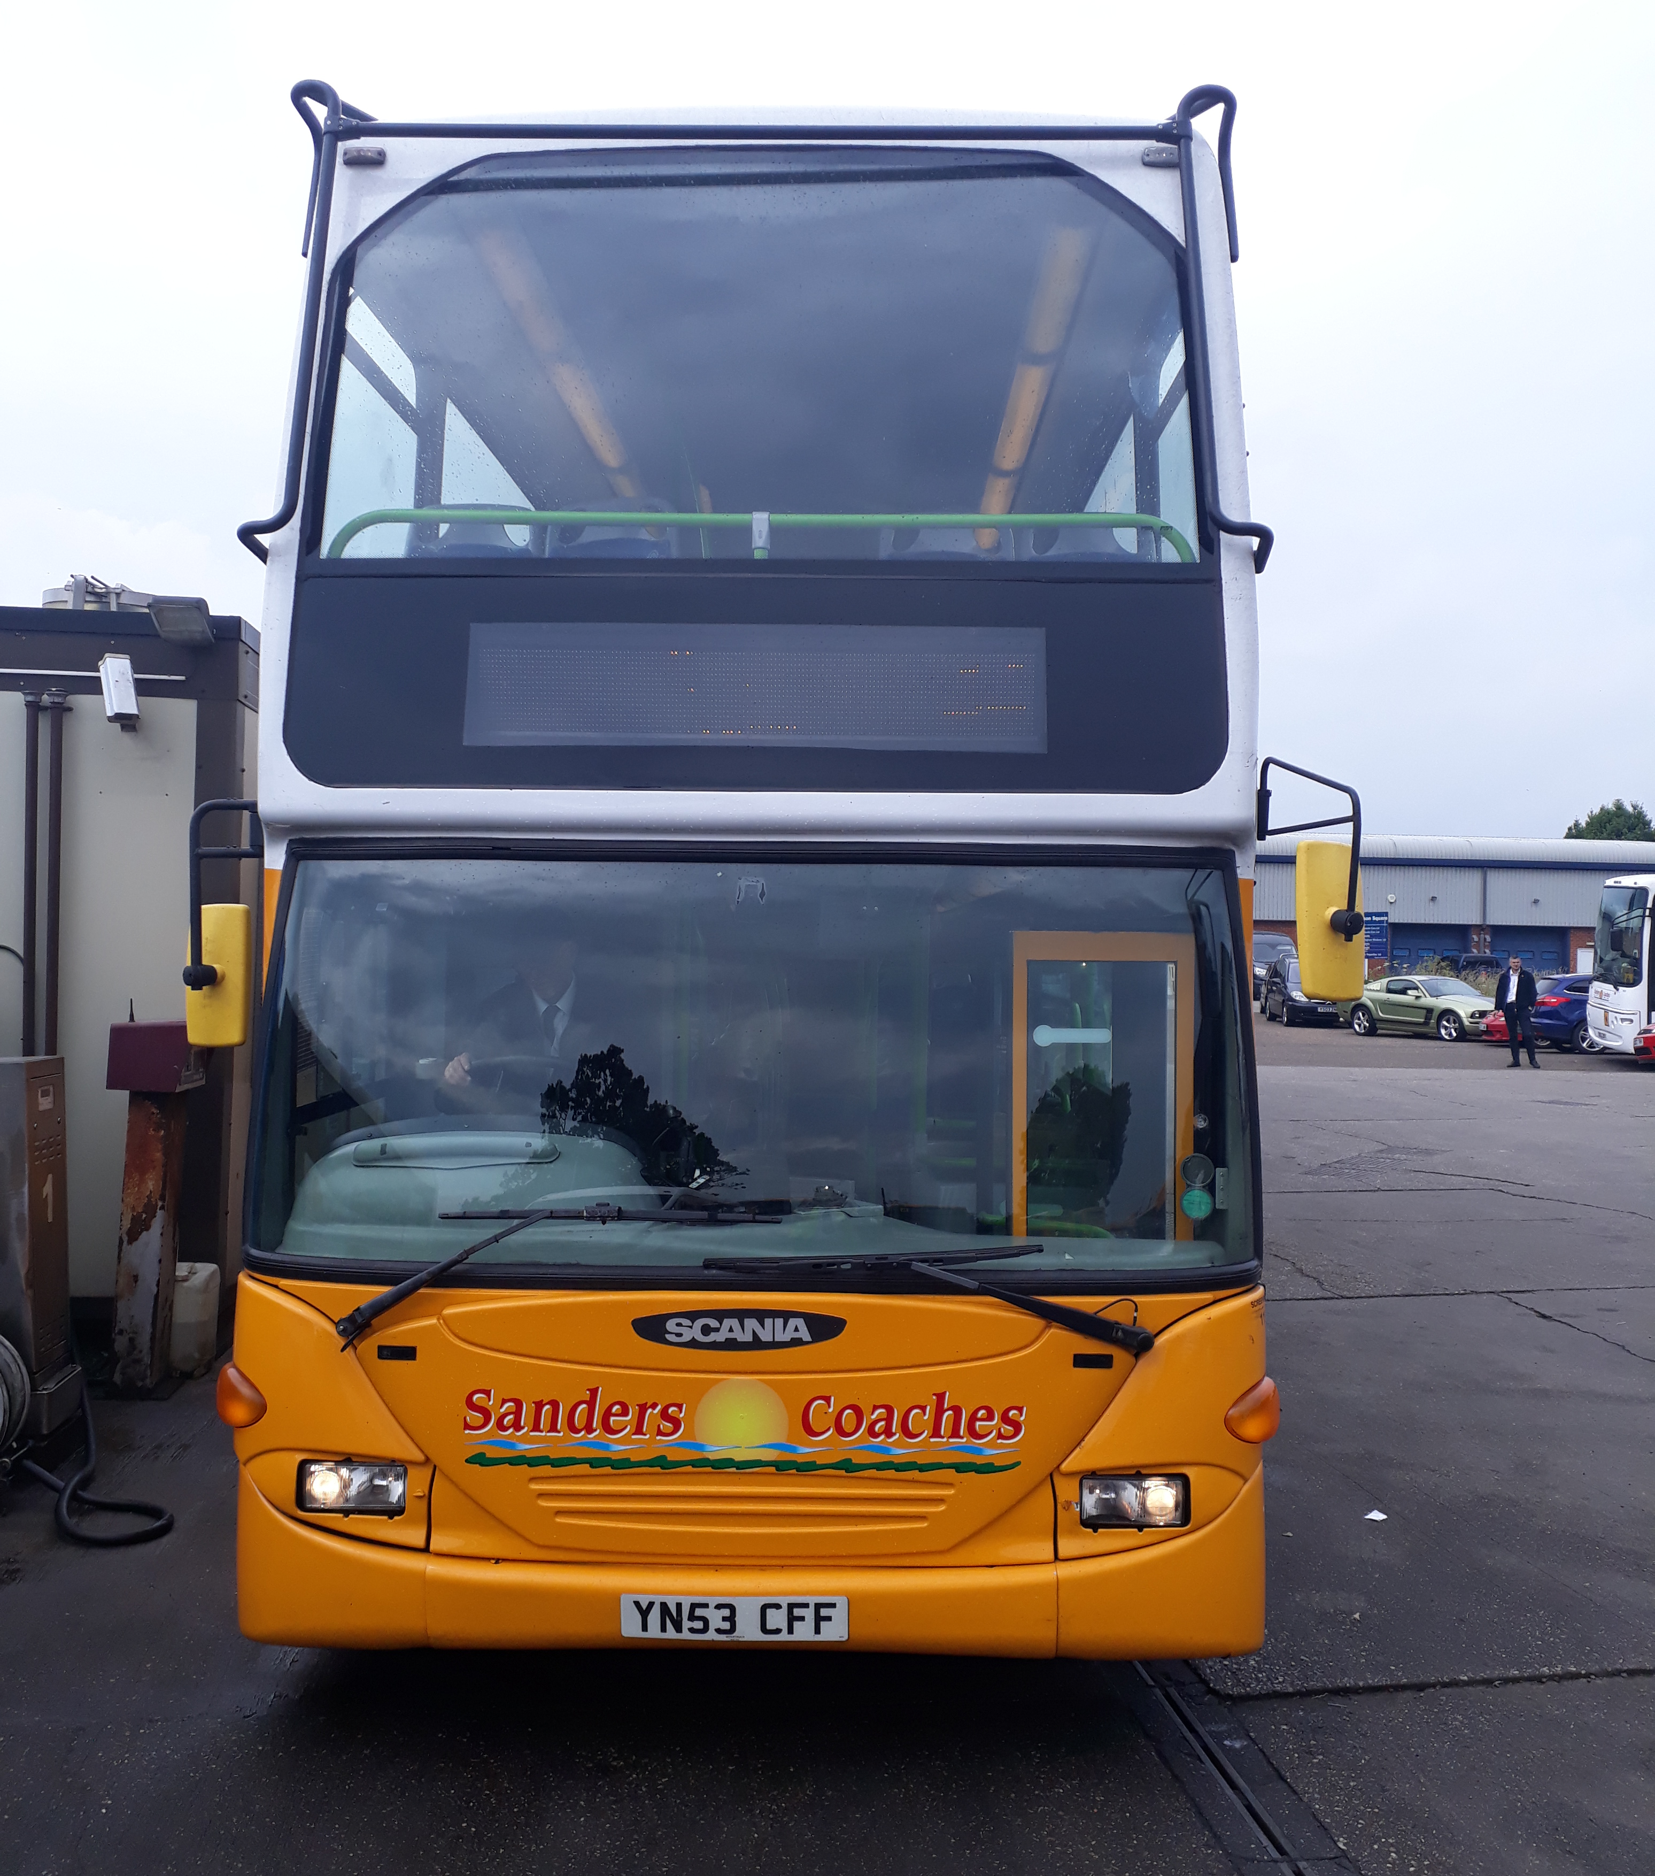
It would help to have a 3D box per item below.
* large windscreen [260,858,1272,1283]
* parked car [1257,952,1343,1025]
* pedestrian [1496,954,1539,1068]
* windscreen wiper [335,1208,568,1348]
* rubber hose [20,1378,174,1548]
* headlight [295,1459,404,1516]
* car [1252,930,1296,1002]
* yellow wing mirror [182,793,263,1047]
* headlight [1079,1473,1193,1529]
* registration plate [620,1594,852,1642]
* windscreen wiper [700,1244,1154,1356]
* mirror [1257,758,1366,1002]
[{"bbox_3d":[-0.183,0.305,4.200,2.420,1.040,0.260,1,-8,1],"label":"large windscreen"},{"bbox_3d":[12.720,1.400,44.900,1.850,1.700,4.500,0,0,7],"label":"parked car"},{"bbox_3d":[10.900,1.185,27.200,0.600,1.780,0.360,0,0,33],"label":"pedestrian"},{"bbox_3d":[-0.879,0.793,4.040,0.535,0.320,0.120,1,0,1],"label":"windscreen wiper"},{"bbox_3d":[-2.440,1.700,5.740,0.460,0.360,0.900,1,0,-25],"label":"rubber hose"},{"bbox_3d":[-1.130,1.305,4.090,0.255,0.132,0.120,1,0,1],"label":"headlight"},{"bbox_3d":[15.900,1.080,62.000,1.950,2.300,5.000,0,0,7],"label":"car"},{"bbox_3d":[-1.497,-0.036,4.270,0.180,0.610,0.160,0,0,12],"label":"yellow wing mirror"},{"bbox_3d":[0.715,1.313,4.010,0.260,0.127,0.090,1,0,-2],"label":"headlight"},{"bbox_3d":[-0.212,1.560,3.950,0.520,0.111,0.015,1,6,1],"label":"registration plate"},{"bbox_3d":[0.230,0.838,3.990,1.040,0.255,0.130,1,0,1],"label":"windscreen wiper"},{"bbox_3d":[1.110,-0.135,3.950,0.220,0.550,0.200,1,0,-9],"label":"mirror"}]

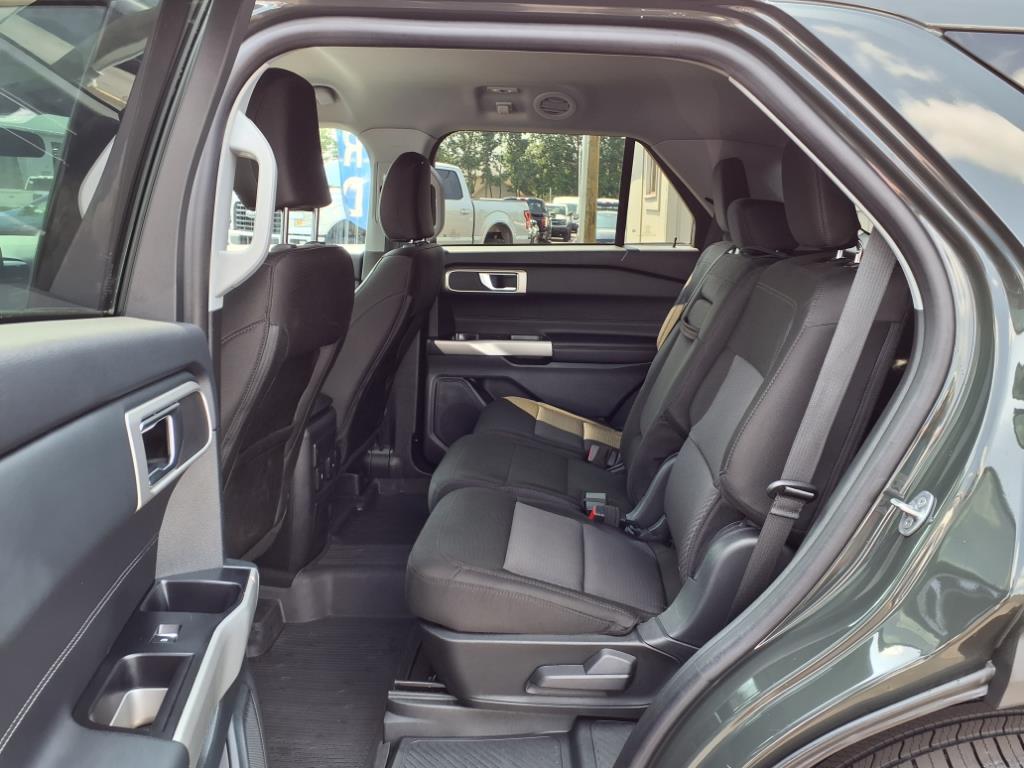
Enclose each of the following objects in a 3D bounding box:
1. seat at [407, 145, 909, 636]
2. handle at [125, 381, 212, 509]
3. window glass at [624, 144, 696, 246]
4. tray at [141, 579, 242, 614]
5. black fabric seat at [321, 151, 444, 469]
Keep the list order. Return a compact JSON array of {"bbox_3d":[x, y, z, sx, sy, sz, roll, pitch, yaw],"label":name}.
[{"bbox_3d":[0.247,-0.123,1.805,0.820,0.820,1.320,1,12,5],"label":"seat"},{"bbox_3d":[-0.334,0.049,0.771,0.035,0.080,0.240,-1,7,-7],"label":"handle"},{"bbox_3d":[0.467,-0.605,2.529,0.235,0.330,0.020,1,24,5],"label":"window glass"},{"bbox_3d":[-0.350,0.253,0.885,0.095,0.050,0.080,-1,12,-7],"label":"tray"},{"bbox_3d":[-0.578,-0.175,2.256,0.800,0.970,0.520,1,12,5],"label":"black fabric seat"}]

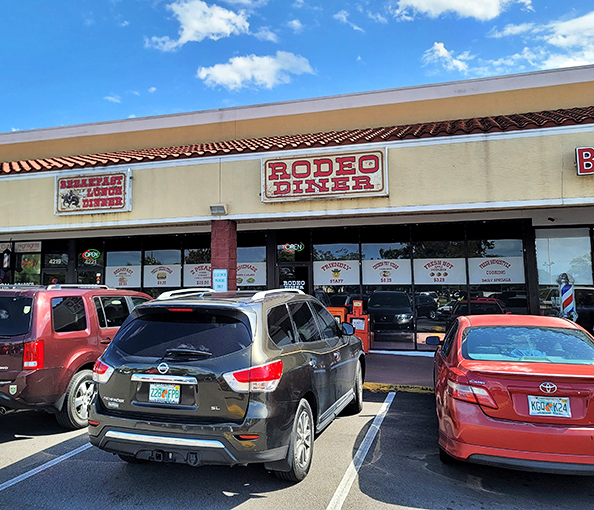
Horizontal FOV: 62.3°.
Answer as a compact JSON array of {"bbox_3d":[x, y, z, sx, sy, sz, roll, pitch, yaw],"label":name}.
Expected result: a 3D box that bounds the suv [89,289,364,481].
[{"bbox_3d":[-0.392,1.351,6.227,1.980,1.780,5.000,-1,-5,17],"label":"suv"}]

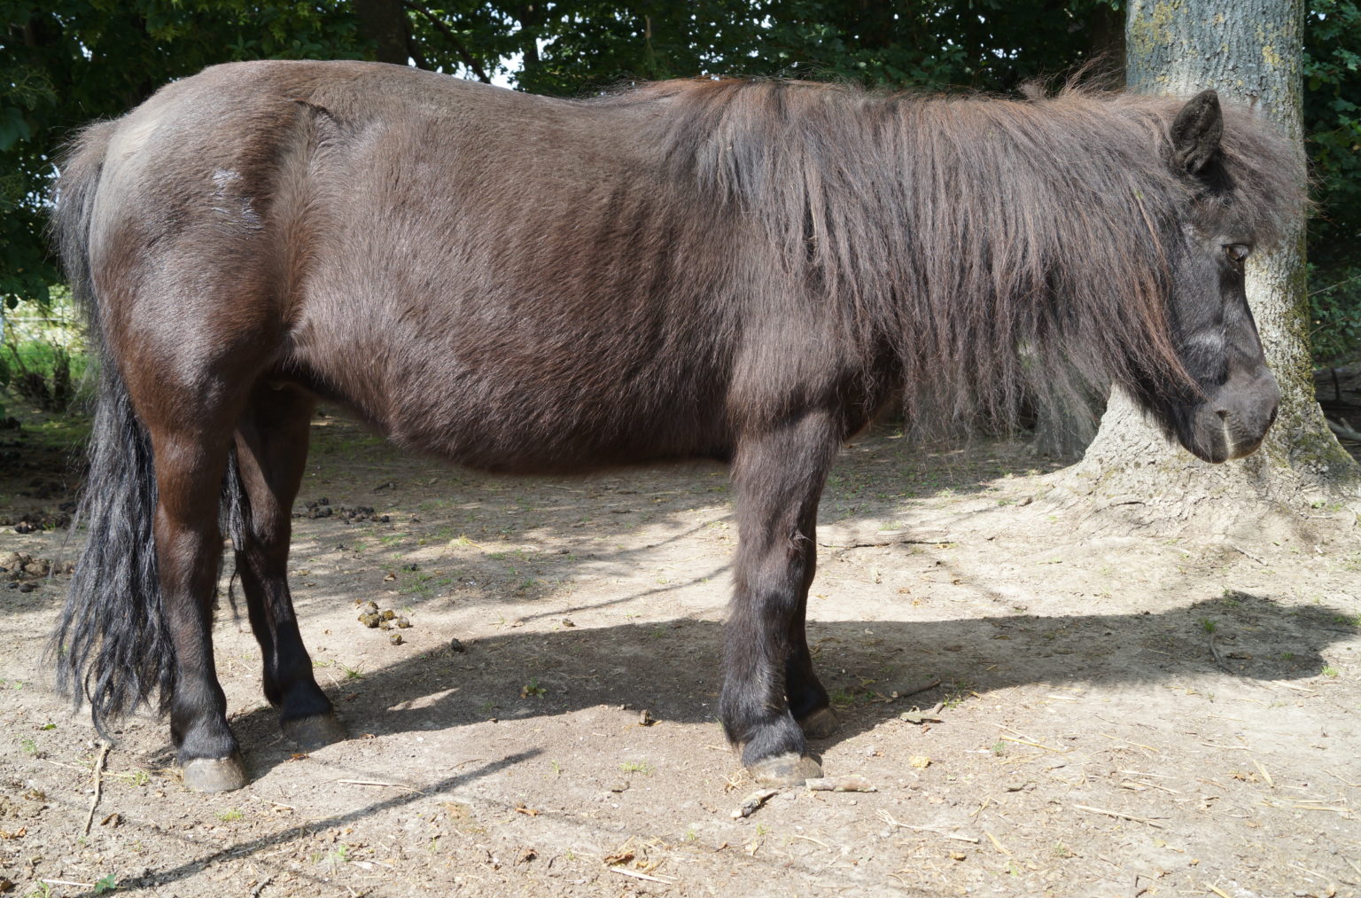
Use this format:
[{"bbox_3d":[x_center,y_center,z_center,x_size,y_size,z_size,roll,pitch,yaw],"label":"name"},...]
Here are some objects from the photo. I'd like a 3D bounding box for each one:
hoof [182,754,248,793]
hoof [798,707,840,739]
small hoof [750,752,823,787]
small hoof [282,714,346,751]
[{"bbox_3d":[-0.692,0.469,1.679,0.097,0.048,0.088,0,7,4],"label":"hoof"},{"bbox_3d":[0.214,0.444,1.893,0.108,0.047,0.096,-1,7,-8],"label":"hoof"},{"bbox_3d":[0.160,0.465,1.705,0.110,0.049,0.097,0,7,-3],"label":"small hoof"},{"bbox_3d":[-0.599,0.450,1.850,0.103,0.046,0.092,-2,7,-14],"label":"small hoof"}]

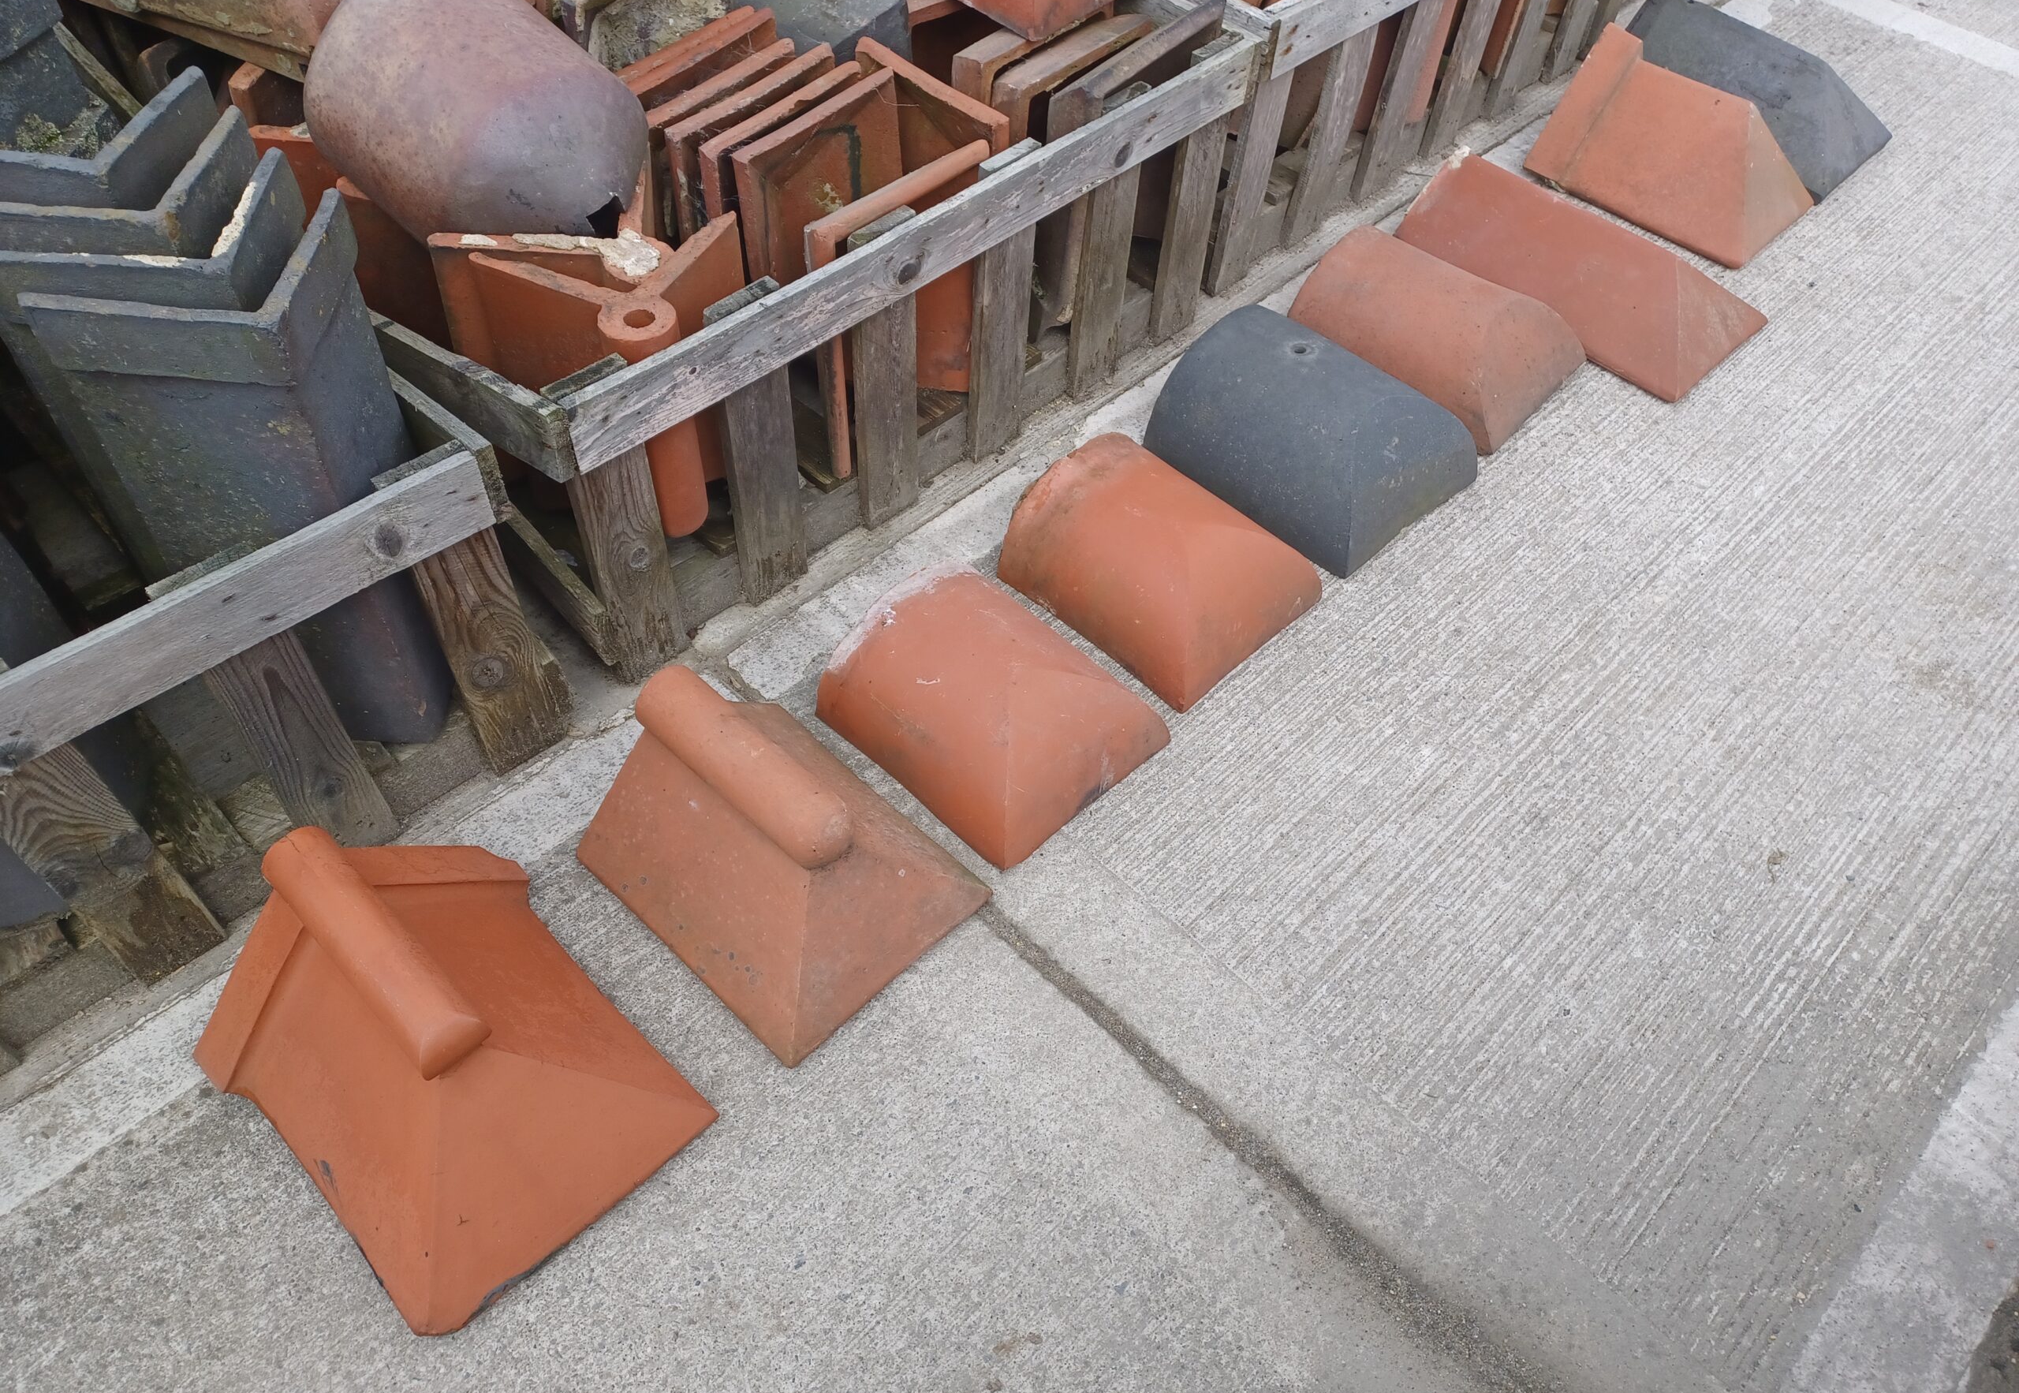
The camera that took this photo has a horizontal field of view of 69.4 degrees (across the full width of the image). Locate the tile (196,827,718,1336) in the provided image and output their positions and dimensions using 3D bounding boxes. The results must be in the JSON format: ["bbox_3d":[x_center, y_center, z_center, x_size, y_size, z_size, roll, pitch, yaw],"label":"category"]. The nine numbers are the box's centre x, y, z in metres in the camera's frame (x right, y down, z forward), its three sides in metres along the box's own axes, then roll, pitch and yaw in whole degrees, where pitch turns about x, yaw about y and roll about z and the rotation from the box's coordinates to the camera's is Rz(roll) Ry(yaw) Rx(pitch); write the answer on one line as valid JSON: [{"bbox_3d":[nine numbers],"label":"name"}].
[{"bbox_3d":[-0.463,0.264,1.164,0.354,0.161,0.276,37,56,25],"label":"tile"}]

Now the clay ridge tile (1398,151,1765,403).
[{"bbox_3d":[0.828,-0.623,2.059,0.273,0.109,0.454,-35,59,-29],"label":"clay ridge tile"}]

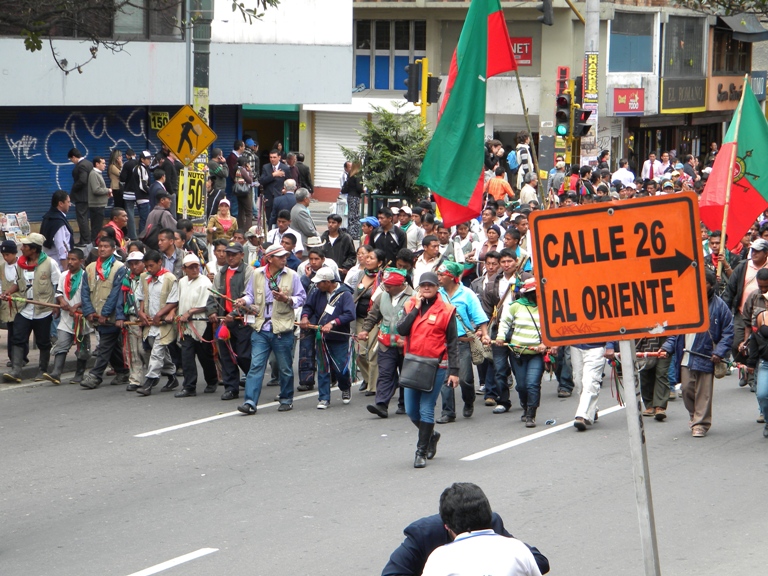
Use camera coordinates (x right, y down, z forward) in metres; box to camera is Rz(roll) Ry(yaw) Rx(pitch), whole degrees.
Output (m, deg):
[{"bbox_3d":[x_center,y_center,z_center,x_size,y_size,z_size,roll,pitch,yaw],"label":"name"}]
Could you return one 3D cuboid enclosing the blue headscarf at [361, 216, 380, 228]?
[{"bbox_3d":[-0.180,-0.865,31.000,0.270,0.140,0.180,9,2,-25],"label":"blue headscarf"}]

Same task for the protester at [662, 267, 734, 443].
[{"bbox_3d":[3.175,0.633,23.282,0.660,1.662,0.480,3,6,20],"label":"protester"}]

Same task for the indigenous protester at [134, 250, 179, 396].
[{"bbox_3d":[-2.466,0.385,25.250,0.480,1.572,0.500,4,6,27],"label":"indigenous protester"}]

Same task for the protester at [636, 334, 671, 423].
[{"bbox_3d":[2.755,0.541,23.525,0.500,1.630,0.450,3,6,18],"label":"protester"}]

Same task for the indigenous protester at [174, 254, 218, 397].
[{"bbox_3d":[-2.049,0.402,25.509,0.500,1.543,0.450,4,6,27],"label":"indigenous protester"}]

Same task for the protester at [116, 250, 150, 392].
[{"bbox_3d":[-2.736,0.367,25.550,0.500,1.547,0.450,3,6,25],"label":"protester"}]

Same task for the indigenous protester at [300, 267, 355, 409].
[{"bbox_3d":[-0.588,0.515,24.250,0.540,1.468,0.480,4,6,27],"label":"indigenous protester"}]

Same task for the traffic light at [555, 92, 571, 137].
[{"bbox_3d":[3.256,-3.165,42.550,0.270,0.800,0.300,2,5,14],"label":"traffic light"}]

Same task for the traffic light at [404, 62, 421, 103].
[{"bbox_3d":[0.555,-4.136,47.000,0.280,0.780,0.260,5,7,38],"label":"traffic light"}]

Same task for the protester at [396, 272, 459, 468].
[{"bbox_3d":[0.376,0.714,20.150,0.520,1.690,0.500,3,6,25],"label":"protester"}]

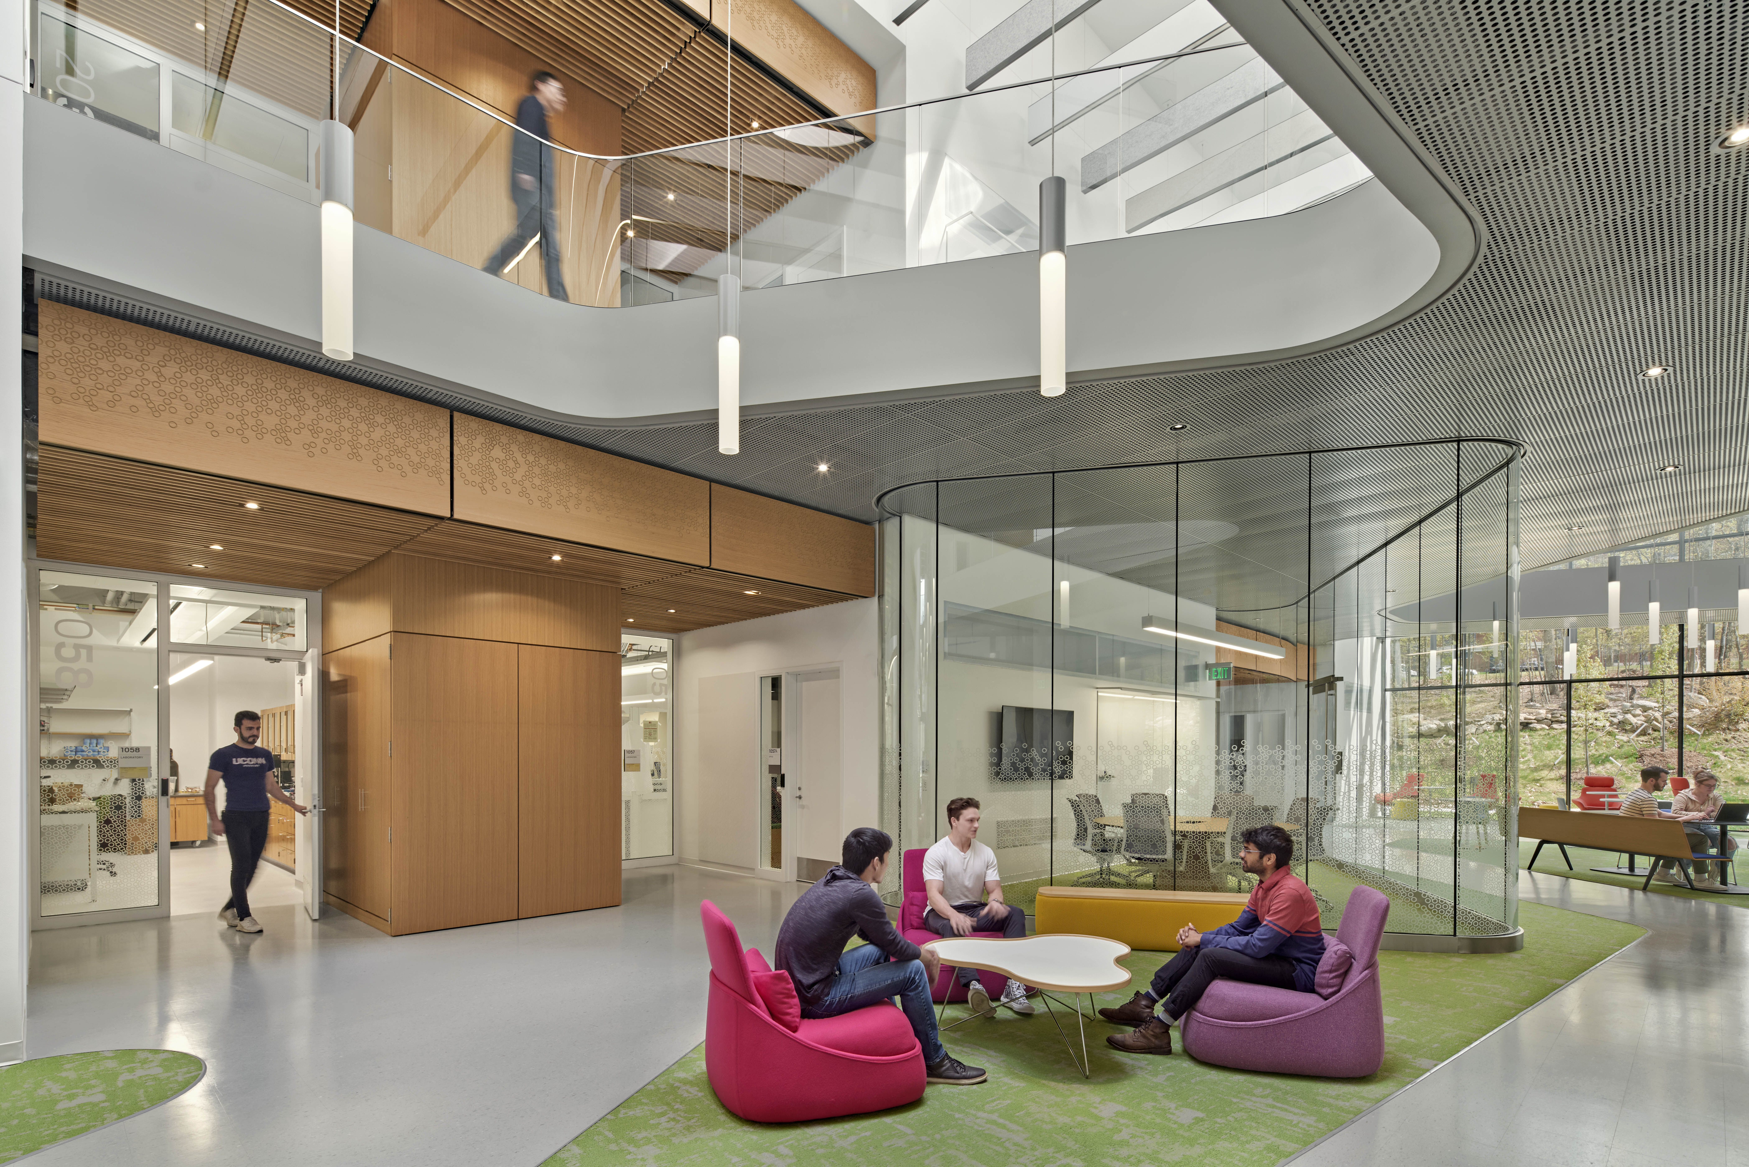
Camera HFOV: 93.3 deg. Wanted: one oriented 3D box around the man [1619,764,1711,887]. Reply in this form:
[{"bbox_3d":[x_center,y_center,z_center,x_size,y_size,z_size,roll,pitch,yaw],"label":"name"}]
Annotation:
[{"bbox_3d":[8.500,2.625,8.850,0.820,1.270,0.520,1,-6,-7],"label":"man"}]

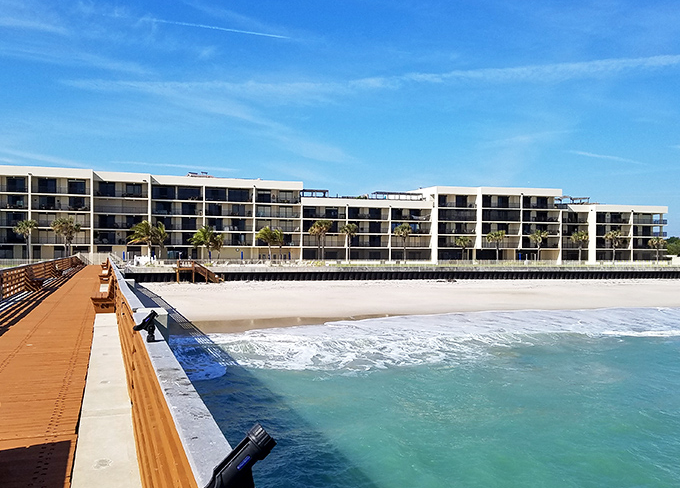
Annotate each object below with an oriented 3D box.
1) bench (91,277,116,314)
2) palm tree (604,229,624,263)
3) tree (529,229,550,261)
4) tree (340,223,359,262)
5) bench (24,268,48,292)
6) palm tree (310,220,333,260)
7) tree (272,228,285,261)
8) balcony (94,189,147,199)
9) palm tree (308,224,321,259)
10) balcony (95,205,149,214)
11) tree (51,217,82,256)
[{"bbox_3d":[-7.334,1.532,15.834,0.640,0.940,2.400,1,-1,-25],"label":"bench"},{"bbox_3d":[56.437,0.565,105.000,4.110,7.090,3.700,1,-1,-17],"label":"palm tree"},{"bbox_3d":[39.064,0.617,100.000,3.799,6.716,3.799,0,-1,0],"label":"tree"},{"bbox_3d":[1.730,0.000,93.000,3.179,7.466,3.179,0,-1,0],"label":"tree"},{"bbox_3d":[-14.015,1.654,23.667,0.640,0.940,2.400,1,-1,-25],"label":"bench"},{"bbox_3d":[-3.395,-0.558,95.000,4.000,7.810,3.400,1,-1,-17],"label":"palm tree"},{"bbox_3d":[-11.139,0.181,92.500,2.350,6.340,2.600,1,-1,-17],"label":"tree"},{"bbox_3d":[-38.436,-8.543,89.858,8.700,1.300,1.800,1,-1,-17],"label":"balcony"},{"bbox_3d":[-4.464,-0.233,95.000,2.790,7.160,2.800,0,-1,0],"label":"palm tree"},{"bbox_3d":[-38.349,-5.824,89.858,8.700,1.300,1.800,1,-1,-17],"label":"balcony"},{"bbox_3d":[-42.575,-0.623,79.500,4.980,7.010,4.000,1,-1,-17],"label":"tree"}]

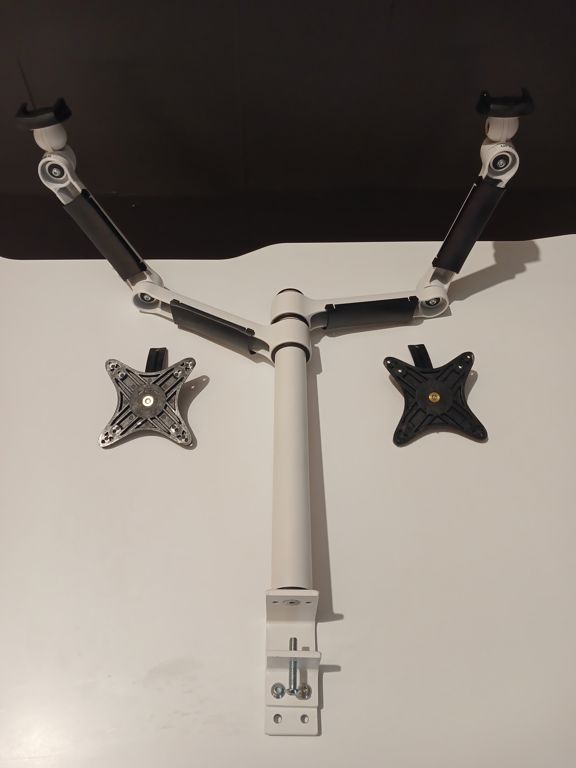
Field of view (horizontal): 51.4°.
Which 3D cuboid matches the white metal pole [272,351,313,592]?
[{"bbox_3d":[0.004,0.076,0.679,0.040,0.040,0.324,0,51,0],"label":"white metal pole"}]

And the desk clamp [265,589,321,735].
[{"bbox_3d":[0.004,0.259,0.559,0.050,0.078,0.104,0,51,0],"label":"desk clamp"}]

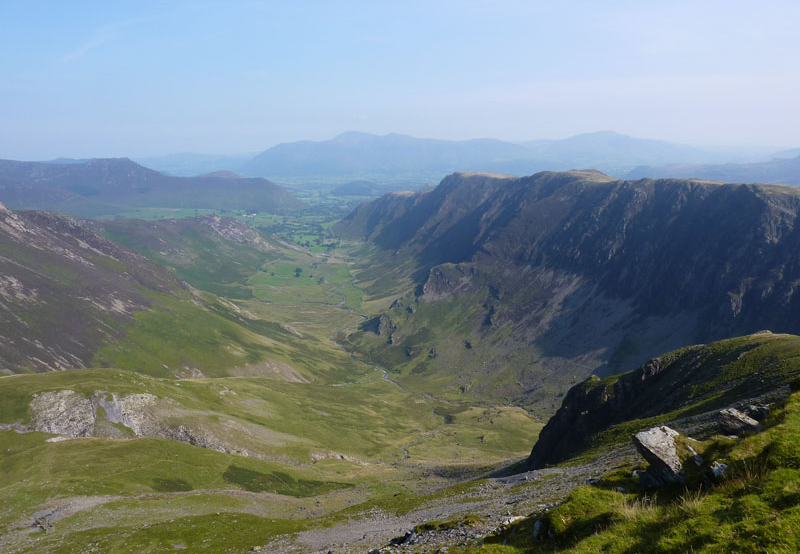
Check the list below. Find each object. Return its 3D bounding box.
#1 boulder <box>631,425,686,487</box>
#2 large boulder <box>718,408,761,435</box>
[{"bbox_3d":[4.116,2.858,9.200,0.780,0.720,0.750,6,15,26],"label":"boulder"},{"bbox_3d":[7.932,3.400,13.500,0.950,0.550,0.800,8,15,32],"label":"large boulder"}]

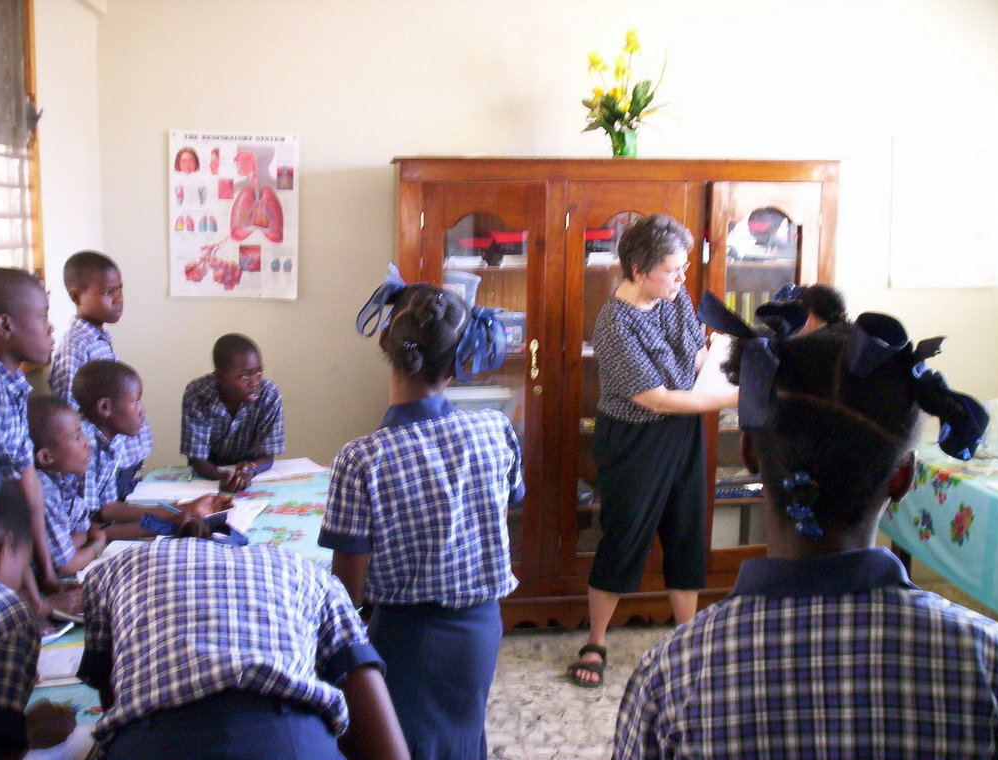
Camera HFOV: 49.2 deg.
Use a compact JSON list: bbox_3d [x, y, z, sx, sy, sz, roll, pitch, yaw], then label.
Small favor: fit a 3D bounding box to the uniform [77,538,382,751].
[{"bbox_3d":[-0.443,0.477,1.779,0.460,0.270,0.420,-1,38,-13],"label":"uniform"}]

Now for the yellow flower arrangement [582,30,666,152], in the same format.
[{"bbox_3d":[0.483,-1.092,4.195,0.330,0.500,0.280,-1,8,-8],"label":"yellow flower arrangement"}]

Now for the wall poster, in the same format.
[{"bbox_3d":[-1.028,-0.641,4.241,0.500,0.645,0.010,1,7,-8],"label":"wall poster"}]

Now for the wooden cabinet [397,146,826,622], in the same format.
[{"bbox_3d":[0.433,0.052,4.356,1.694,1.811,0.370,-1,8,-8],"label":"wooden cabinet"}]

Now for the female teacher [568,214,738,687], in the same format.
[{"bbox_3d":[0.529,0.236,3.784,0.500,1.600,0.520,8,10,43],"label":"female teacher"}]

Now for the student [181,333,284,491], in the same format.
[{"bbox_3d":[-0.879,0.448,3.612,0.370,1.200,0.450,-2,8,-15],"label":"student"}]

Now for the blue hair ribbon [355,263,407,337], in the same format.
[{"bbox_3d":[-0.230,-0.158,2.138,0.110,0.150,0.090,2,8,10],"label":"blue hair ribbon"}]

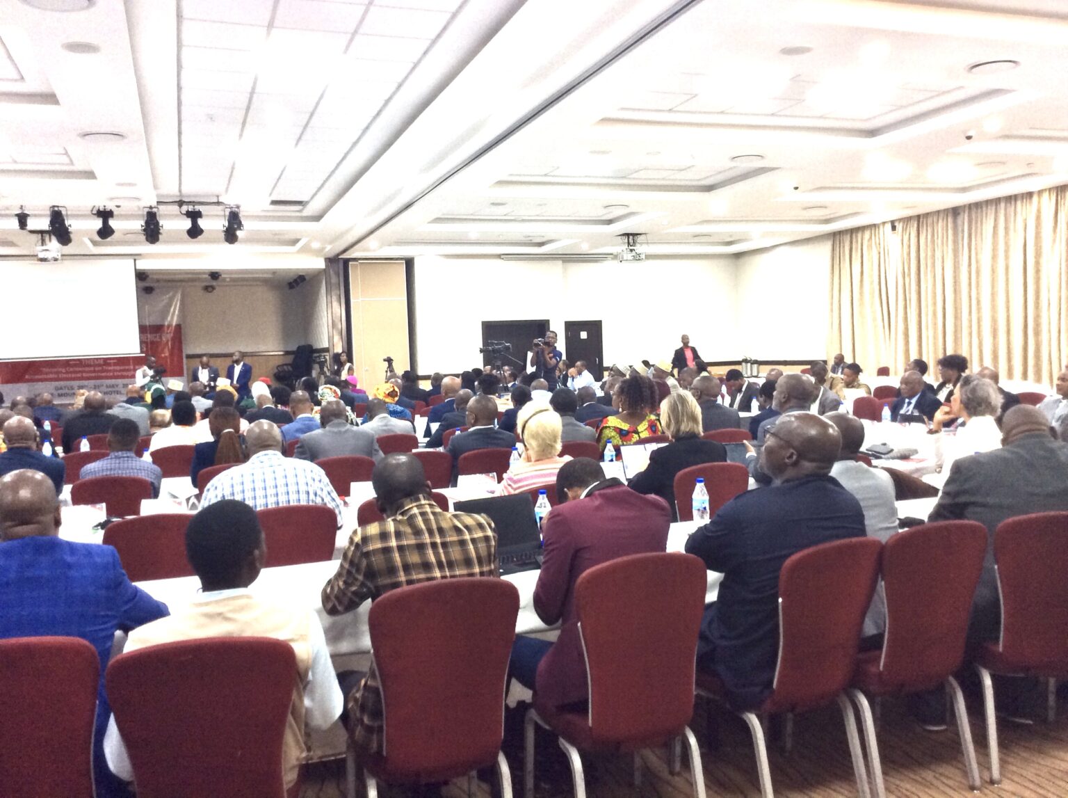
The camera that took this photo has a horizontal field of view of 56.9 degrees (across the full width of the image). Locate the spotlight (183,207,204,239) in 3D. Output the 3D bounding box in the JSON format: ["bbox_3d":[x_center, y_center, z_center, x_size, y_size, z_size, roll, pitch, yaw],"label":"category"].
[{"bbox_3d":[-5.042,-2.607,14.600,0.300,0.480,0.300,-3,3,-20],"label":"spotlight"}]

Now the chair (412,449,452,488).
[{"bbox_3d":[-0.855,0.798,6.951,0.470,0.920,0.580,-3,3,-20],"label":"chair"}]

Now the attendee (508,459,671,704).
[{"bbox_3d":[0.168,0.786,3.378,0.600,1.180,0.820,-3,3,-26],"label":"attendee"}]

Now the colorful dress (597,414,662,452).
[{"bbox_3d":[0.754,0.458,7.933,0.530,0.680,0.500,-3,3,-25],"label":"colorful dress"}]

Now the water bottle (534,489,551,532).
[{"bbox_3d":[0.042,0.518,4.351,0.069,0.228,0.069,-3,3,-20],"label":"water bottle"}]

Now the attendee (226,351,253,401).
[{"bbox_3d":[-5.236,0.053,17.500,0.540,1.770,0.380,-2,3,-6],"label":"attendee"}]

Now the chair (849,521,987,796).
[{"bbox_3d":[1.278,0.873,3.543,0.460,0.910,0.600,-3,3,-20],"label":"chair"}]

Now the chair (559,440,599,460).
[{"bbox_3d":[0.177,0.744,7.063,0.445,0.910,0.570,-3,3,-20],"label":"chair"}]

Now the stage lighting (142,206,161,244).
[{"bbox_3d":[-5.061,-2.296,13.041,0.270,0.520,0.380,-3,3,-20],"label":"stage lighting"}]

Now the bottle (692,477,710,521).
[{"bbox_3d":[0.736,0.451,4.357,0.070,0.220,0.070,-2,3,0],"label":"bottle"}]

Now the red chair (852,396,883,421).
[{"bbox_3d":[3.437,0.444,10.814,0.570,0.910,0.445,-3,3,-20],"label":"red chair"}]

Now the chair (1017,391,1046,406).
[{"bbox_3d":[5.063,0.396,10.477,0.570,0.910,0.445,-3,3,-20],"label":"chair"}]

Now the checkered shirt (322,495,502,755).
[{"bbox_3d":[-0.385,0.670,3.158,0.570,0.740,0.500,-3,3,-20],"label":"checkered shirt"}]

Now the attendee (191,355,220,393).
[{"bbox_3d":[-5.904,0.073,17.831,0.520,1.720,0.340,-3,3,-20],"label":"attendee"}]

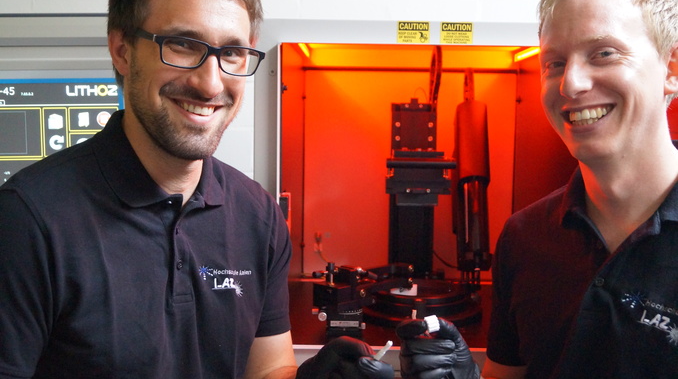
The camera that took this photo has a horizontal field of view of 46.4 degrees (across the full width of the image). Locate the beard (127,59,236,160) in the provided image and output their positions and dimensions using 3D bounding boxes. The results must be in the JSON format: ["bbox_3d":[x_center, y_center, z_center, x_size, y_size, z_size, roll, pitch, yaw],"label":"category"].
[{"bbox_3d":[-0.184,-0.093,0.930,0.122,0.115,0.090,5,6,-26],"label":"beard"}]

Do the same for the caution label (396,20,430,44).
[{"bbox_3d":[0.144,-0.301,1.520,0.062,0.043,0.002,1,5,0],"label":"caution label"}]

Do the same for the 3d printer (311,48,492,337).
[{"bbox_3d":[0.146,-0.013,1.746,0.390,0.600,0.340,1,5,0],"label":"3d printer"}]

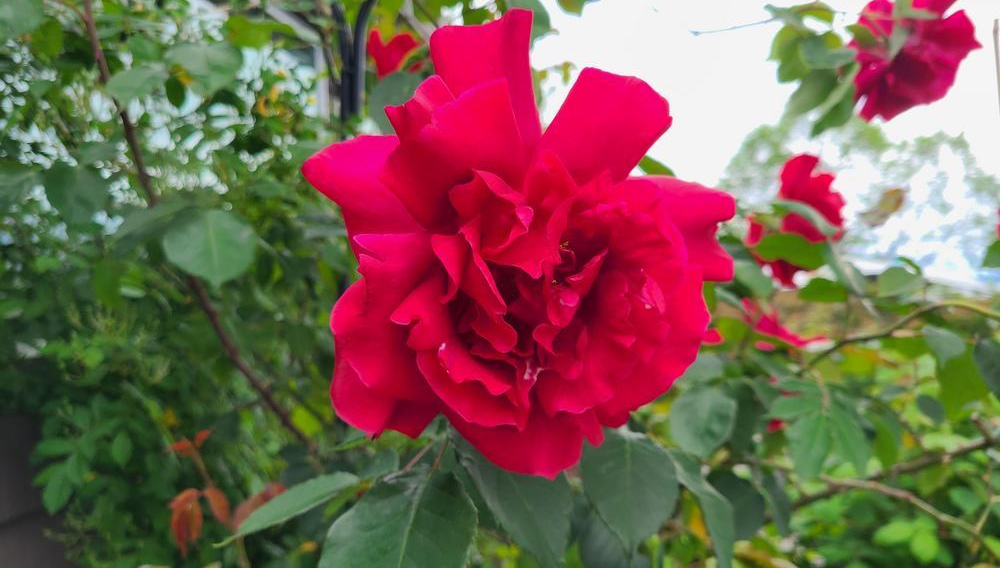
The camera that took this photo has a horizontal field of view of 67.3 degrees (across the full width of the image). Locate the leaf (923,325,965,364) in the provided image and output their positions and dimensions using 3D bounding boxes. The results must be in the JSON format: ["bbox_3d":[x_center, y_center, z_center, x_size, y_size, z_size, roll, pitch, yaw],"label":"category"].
[{"bbox_3d":[0.351,0.048,0.595,0.025,0.035,0.009,-29,-17,-17],"label":"leaf"}]

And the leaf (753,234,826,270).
[{"bbox_3d":[0.204,-0.023,0.530,0.052,0.028,0.009,5,30,0],"label":"leaf"}]

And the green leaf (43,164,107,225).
[{"bbox_3d":[-0.340,-0.071,0.600,0.050,0.053,0.013,0,-21,-6],"label":"green leaf"}]

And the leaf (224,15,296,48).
[{"bbox_3d":[-0.191,-0.202,0.600,0.056,0.032,0.014,4,37,-3],"label":"leaf"}]

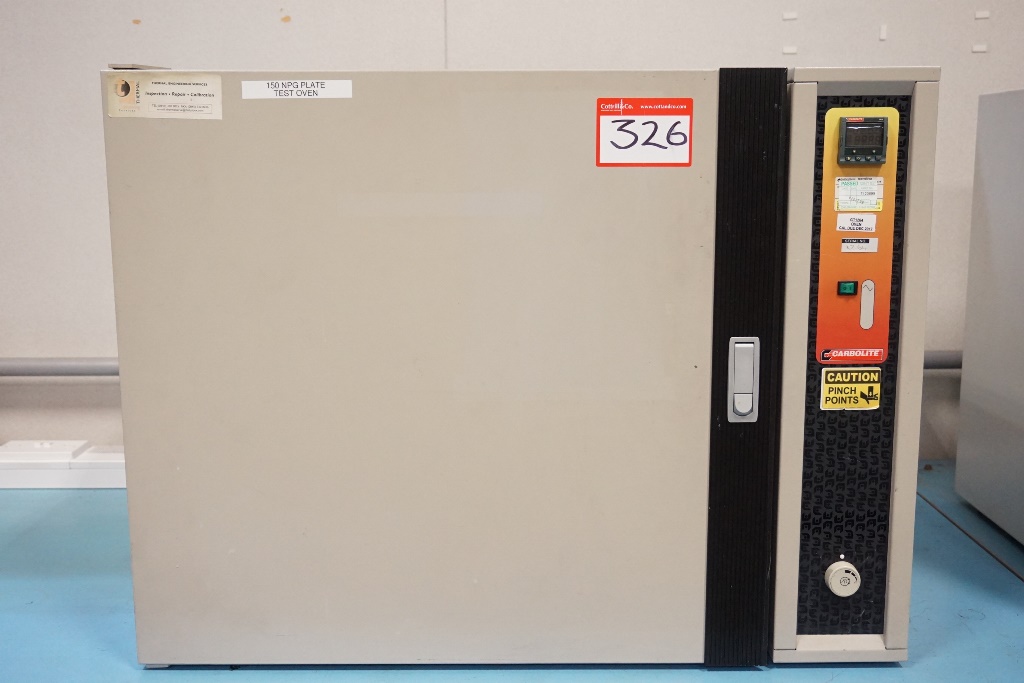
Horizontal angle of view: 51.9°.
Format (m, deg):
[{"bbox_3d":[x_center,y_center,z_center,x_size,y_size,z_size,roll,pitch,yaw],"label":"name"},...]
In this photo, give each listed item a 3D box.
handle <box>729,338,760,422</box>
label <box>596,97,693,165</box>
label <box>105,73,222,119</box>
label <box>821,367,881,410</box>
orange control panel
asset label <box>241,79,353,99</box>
[{"bbox_3d":[0.249,0.042,1.128,0.032,0.094,0.014,0,9,0],"label":"handle"},{"bbox_3d":[0.137,-0.216,1.089,0.099,0.070,0.002,0,9,0],"label":"label"},{"bbox_3d":[-0.357,-0.252,1.083,0.116,0.045,0.002,1,9,0],"label":"label"},{"bbox_3d":[0.369,0.052,1.143,0.064,0.046,0.002,-1,9,0],"label":"label"},{"bbox_3d":[0.367,-0.109,1.113,0.077,0.272,0.014,0,9,0],"label":"orange control panel"},{"bbox_3d":[-0.221,-0.259,1.083,0.113,0.018,0.002,-1,9,0],"label":"asset label"}]

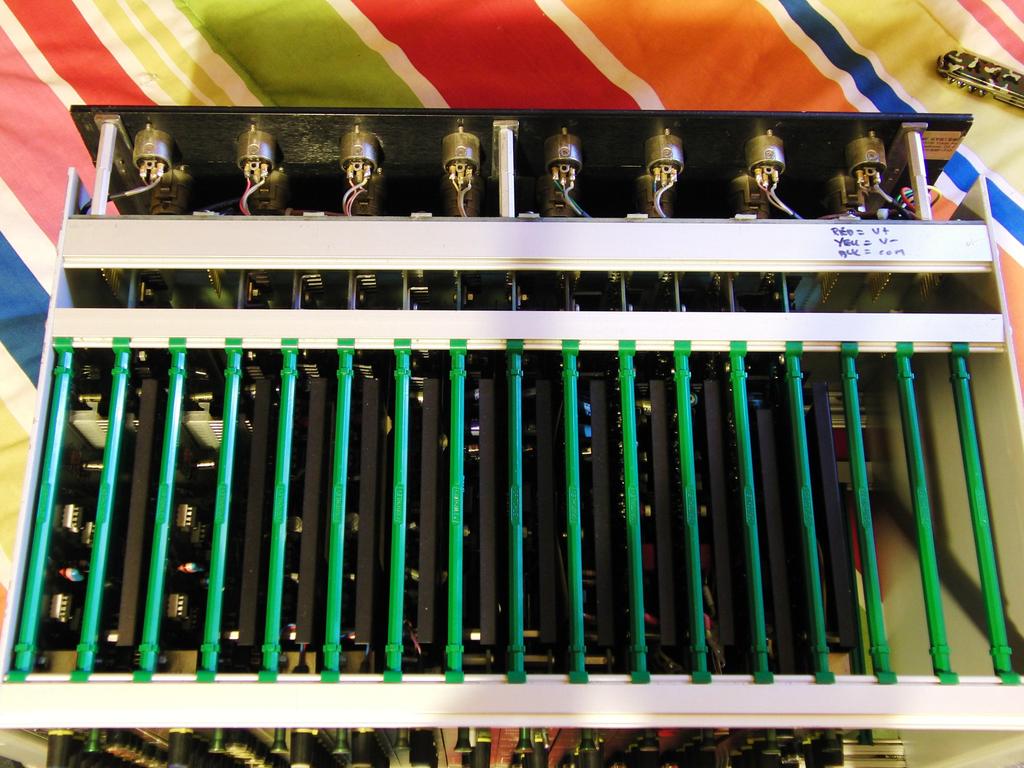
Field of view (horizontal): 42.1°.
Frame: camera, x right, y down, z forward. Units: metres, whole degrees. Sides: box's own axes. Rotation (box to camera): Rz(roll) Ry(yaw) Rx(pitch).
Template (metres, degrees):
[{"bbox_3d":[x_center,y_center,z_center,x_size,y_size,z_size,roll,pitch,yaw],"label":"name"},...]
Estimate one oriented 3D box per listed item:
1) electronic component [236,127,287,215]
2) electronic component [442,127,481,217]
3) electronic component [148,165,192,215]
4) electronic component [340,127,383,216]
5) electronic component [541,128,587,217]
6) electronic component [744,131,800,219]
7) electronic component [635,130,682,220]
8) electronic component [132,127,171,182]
[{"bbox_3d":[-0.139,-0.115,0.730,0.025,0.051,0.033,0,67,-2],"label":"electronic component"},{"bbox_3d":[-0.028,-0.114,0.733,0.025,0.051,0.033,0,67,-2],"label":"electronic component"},{"bbox_3d":[-0.193,-0.105,0.754,0.024,0.024,0.032,0,67,-2],"label":"electronic component"},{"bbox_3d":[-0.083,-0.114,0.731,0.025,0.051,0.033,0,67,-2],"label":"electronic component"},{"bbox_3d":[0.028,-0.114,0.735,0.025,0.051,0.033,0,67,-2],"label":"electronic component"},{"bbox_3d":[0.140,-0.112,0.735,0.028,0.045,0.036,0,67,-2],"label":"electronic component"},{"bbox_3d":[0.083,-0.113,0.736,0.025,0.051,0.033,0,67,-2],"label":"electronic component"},{"bbox_3d":[-0.193,-0.123,0.715,0.021,0.021,0.029,0,67,-2],"label":"electronic component"}]

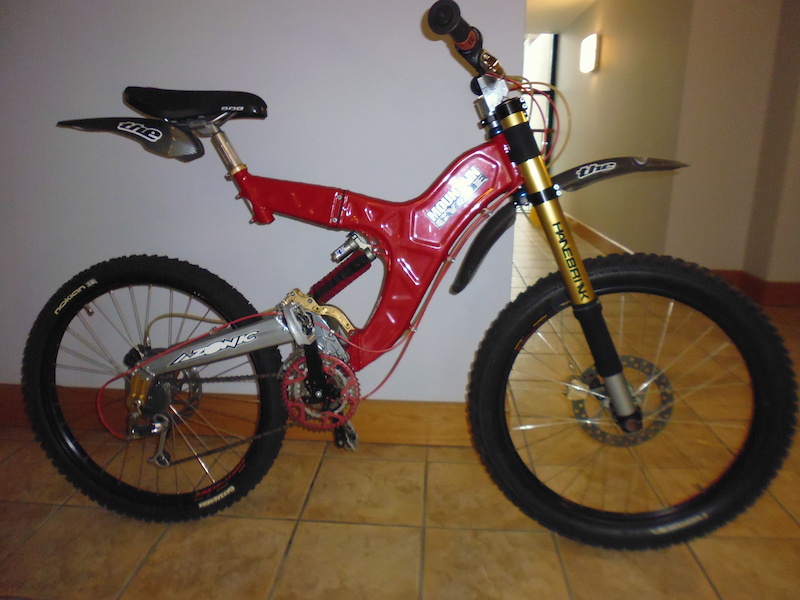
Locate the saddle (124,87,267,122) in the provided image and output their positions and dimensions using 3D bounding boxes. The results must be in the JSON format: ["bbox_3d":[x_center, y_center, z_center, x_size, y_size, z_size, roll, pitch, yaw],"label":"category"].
[{"bbox_3d":[-0.424,-0.415,1.177,0.288,0.070,0.145,2,10,5],"label":"saddle"}]

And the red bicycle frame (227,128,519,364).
[{"bbox_3d":[-0.056,-0.085,1.202,0.605,0.535,0.085,2,10,5],"label":"red bicycle frame"}]

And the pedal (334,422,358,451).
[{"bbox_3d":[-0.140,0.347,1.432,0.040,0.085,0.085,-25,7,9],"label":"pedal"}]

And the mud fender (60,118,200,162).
[{"bbox_3d":[-0.580,-0.348,1.204,0.325,0.095,0.120,2,10,5],"label":"mud fender"}]

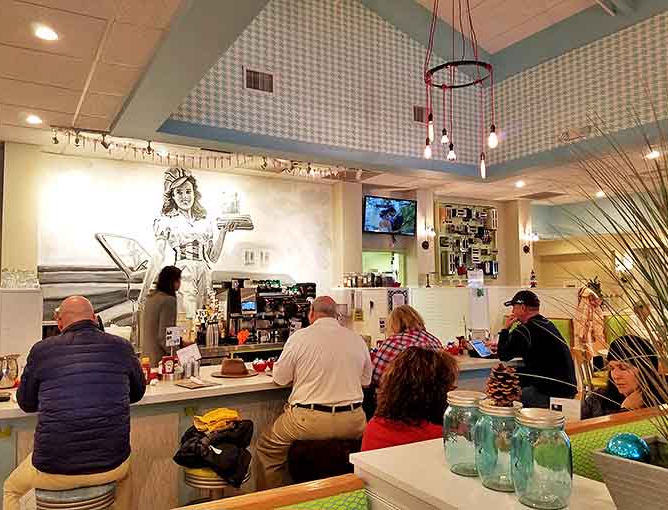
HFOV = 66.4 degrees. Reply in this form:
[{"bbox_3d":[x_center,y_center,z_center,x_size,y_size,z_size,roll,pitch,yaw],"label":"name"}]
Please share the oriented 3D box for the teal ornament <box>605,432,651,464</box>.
[{"bbox_3d":[0.451,0.301,0.782,0.062,0.060,0.062,2,-4,-29],"label":"teal ornament"}]

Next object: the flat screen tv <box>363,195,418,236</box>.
[{"bbox_3d":[0.773,-0.545,7.049,0.870,0.495,0.070,2,0,-29],"label":"flat screen tv"}]

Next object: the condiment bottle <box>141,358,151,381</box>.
[{"bbox_3d":[-1.120,0.685,3.043,0.060,0.160,0.060,2,-4,-29],"label":"condiment bottle"}]

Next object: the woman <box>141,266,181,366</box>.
[{"bbox_3d":[-1.402,0.927,4.099,0.400,1.670,0.460,2,-4,-33],"label":"woman"}]

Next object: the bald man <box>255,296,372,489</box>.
[{"bbox_3d":[-0.115,0.954,3.244,0.640,1.380,0.780,2,-4,-23],"label":"bald man"}]

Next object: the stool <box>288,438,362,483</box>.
[{"bbox_3d":[-0.049,1.361,2.869,0.400,0.647,0.400,0,-4,0],"label":"stool"}]

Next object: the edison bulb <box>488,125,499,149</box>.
[{"bbox_3d":[1.060,-0.789,3.400,0.062,0.155,0.062,0,-4,0],"label":"edison bulb"}]

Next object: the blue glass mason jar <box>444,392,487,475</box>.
[{"bbox_3d":[0.267,0.354,1.016,0.097,0.147,0.097,0,-4,0],"label":"blue glass mason jar"}]

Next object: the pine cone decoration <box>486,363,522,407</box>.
[{"bbox_3d":[0.346,0.263,1.035,0.070,0.086,0.070,2,-4,-29],"label":"pine cone decoration"}]

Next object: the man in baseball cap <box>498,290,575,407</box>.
[{"bbox_3d":[1.640,1.013,4.143,0.780,1.380,0.580,-3,-5,41],"label":"man in baseball cap"}]

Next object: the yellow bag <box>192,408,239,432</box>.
[{"bbox_3d":[-0.644,0.900,2.800,0.250,0.120,0.190,2,-4,-32],"label":"yellow bag"}]

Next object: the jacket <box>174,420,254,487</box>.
[{"bbox_3d":[-0.602,1.000,2.572,0.400,0.310,0.360,2,-4,-29],"label":"jacket"}]

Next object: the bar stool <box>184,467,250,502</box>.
[{"bbox_3d":[-0.645,1.410,2.784,0.370,0.520,0.370,2,-4,-32],"label":"bar stool"}]

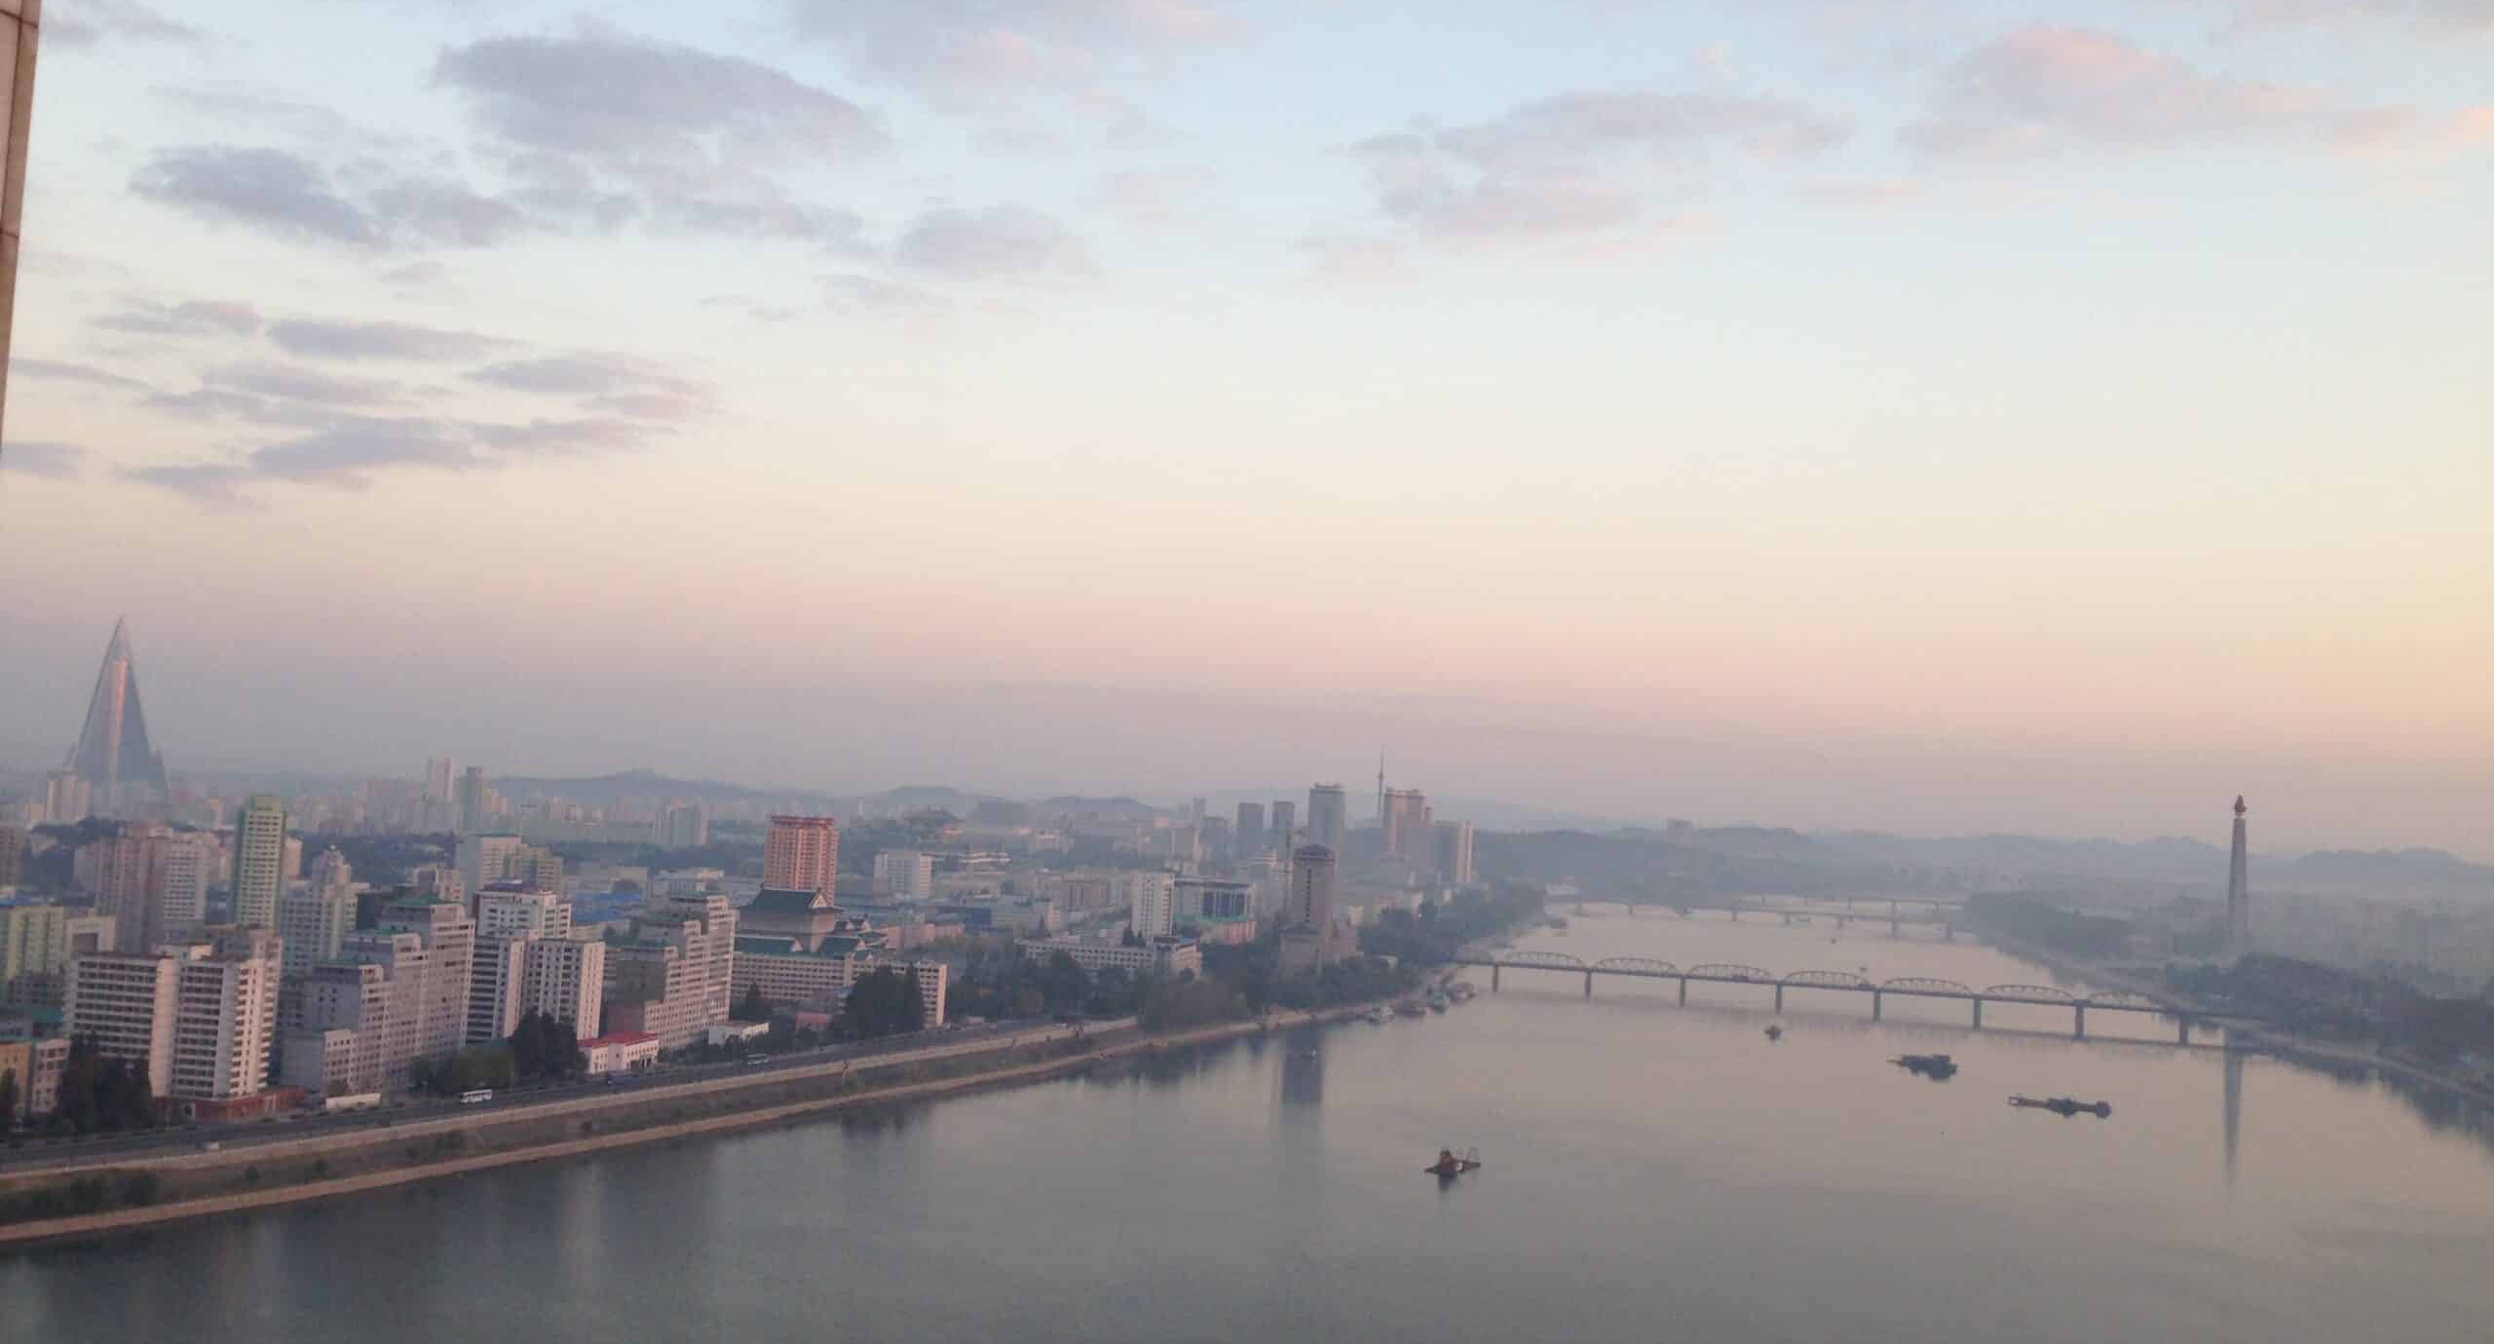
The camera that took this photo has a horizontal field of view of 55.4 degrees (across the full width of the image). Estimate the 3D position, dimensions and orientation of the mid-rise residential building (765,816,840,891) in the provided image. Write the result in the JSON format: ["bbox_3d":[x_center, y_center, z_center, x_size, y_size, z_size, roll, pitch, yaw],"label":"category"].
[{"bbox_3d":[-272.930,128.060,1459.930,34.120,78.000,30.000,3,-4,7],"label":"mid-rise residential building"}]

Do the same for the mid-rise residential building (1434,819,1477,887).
[{"bbox_3d":[277.520,253.640,3150.000,34.000,106.000,32.000,1,-5,30],"label":"mid-rise residential building"}]

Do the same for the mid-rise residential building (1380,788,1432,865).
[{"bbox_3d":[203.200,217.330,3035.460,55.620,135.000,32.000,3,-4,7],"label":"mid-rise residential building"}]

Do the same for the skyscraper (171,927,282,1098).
[{"bbox_3d":[-302.290,101.240,704.520,18.450,47.450,21.380,3,-4,7],"label":"skyscraper"}]

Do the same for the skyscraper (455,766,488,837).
[{"bbox_3d":[-1145.670,196.530,3512.780,29.450,111.480,28.000,3,-4,7],"label":"skyscraper"}]

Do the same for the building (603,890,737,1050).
[{"bbox_3d":[-227.460,115.920,943.300,16.830,55.000,92.460,3,-4,7],"label":"building"}]

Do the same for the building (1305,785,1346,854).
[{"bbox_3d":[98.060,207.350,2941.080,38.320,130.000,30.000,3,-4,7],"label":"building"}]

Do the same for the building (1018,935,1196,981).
[{"bbox_3d":[-79.670,169.170,1389.850,100.170,22.000,40.000,3,-4,7],"label":"building"}]

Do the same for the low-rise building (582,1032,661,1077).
[{"bbox_3d":[-197.260,120.910,751.000,9.000,9.500,38.000,2,-4,18],"label":"low-rise building"}]

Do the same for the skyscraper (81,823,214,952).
[{"bbox_3d":[-565.180,111.860,1222.470,51.930,63.310,28.000,3,-4,7],"label":"skyscraper"}]

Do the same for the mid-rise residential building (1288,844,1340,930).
[{"bbox_3d":[41.380,151.970,1530.000,24.000,78.000,23.000,2,-4,18],"label":"mid-rise residential building"}]

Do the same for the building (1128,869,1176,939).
[{"bbox_3d":[-68.470,168.870,1705.000,27.000,52.000,18.000,2,-4,18],"label":"building"}]

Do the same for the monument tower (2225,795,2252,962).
[{"bbox_3d":[863.200,189.400,2069.190,18.000,166.000,18.000,3,-4,10],"label":"monument tower"}]

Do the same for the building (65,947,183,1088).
[{"bbox_3d":[-279.700,90.160,592.000,27.000,40.000,12.000,2,-4,18],"label":"building"}]

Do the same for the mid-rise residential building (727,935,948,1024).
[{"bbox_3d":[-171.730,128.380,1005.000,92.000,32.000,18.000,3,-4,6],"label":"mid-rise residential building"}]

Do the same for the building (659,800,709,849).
[{"bbox_3d":[-827.530,227.250,3500.000,62.000,72.000,22.000,2,-4,18],"label":"building"}]

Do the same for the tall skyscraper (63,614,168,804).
[{"bbox_3d":[-1947.690,70.130,4094.000,165.000,330.000,150.000,5,-4,-25],"label":"tall skyscraper"}]

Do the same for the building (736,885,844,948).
[{"bbox_3d":[-212.360,125.930,1105.000,46.000,46.000,34.000,3,-4,8],"label":"building"}]

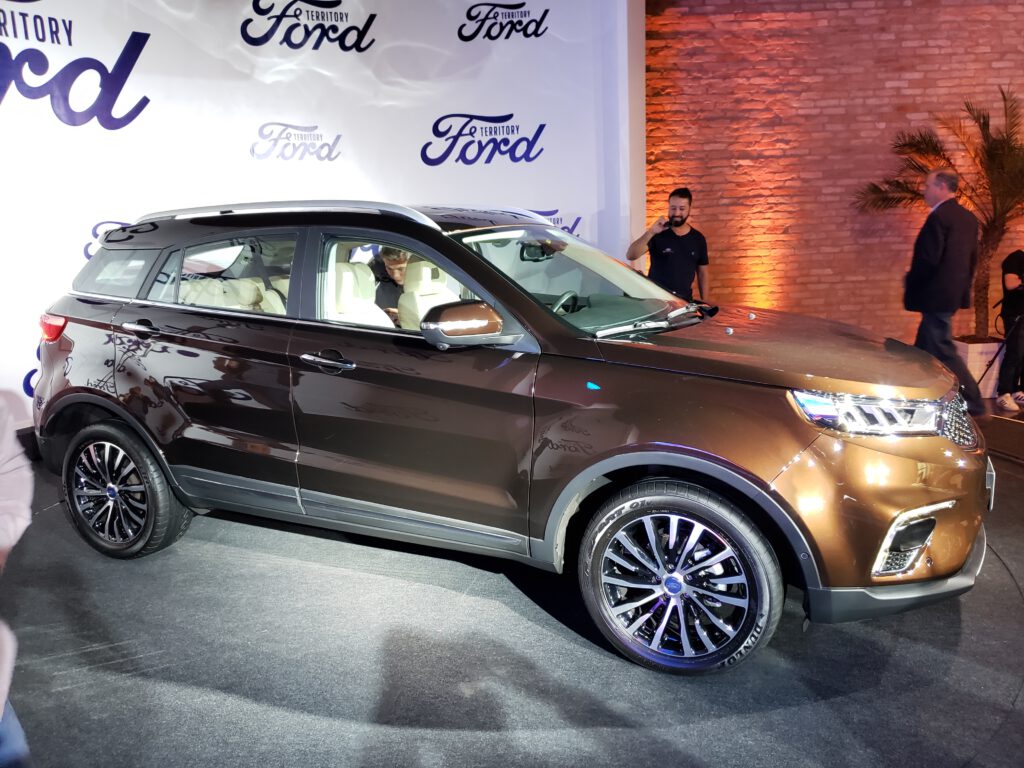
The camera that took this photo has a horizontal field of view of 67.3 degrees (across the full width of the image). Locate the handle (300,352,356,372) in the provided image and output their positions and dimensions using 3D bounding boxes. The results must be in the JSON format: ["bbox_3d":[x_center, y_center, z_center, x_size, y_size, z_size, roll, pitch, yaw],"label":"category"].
[{"bbox_3d":[-0.710,-0.085,2.958,0.250,0.050,0.055,4,13,24],"label":"handle"}]

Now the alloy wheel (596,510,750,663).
[{"bbox_3d":[0.575,0.665,2.662,0.500,0.500,0.180,4,13,24],"label":"alloy wheel"}]

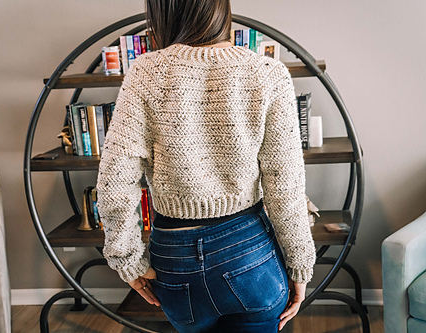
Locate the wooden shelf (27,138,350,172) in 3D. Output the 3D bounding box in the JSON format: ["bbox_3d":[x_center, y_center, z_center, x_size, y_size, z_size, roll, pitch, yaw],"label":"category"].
[{"bbox_3d":[-0.086,-0.059,2.889,1.550,0.046,0.377,-2,12,10],"label":"wooden shelf"}]

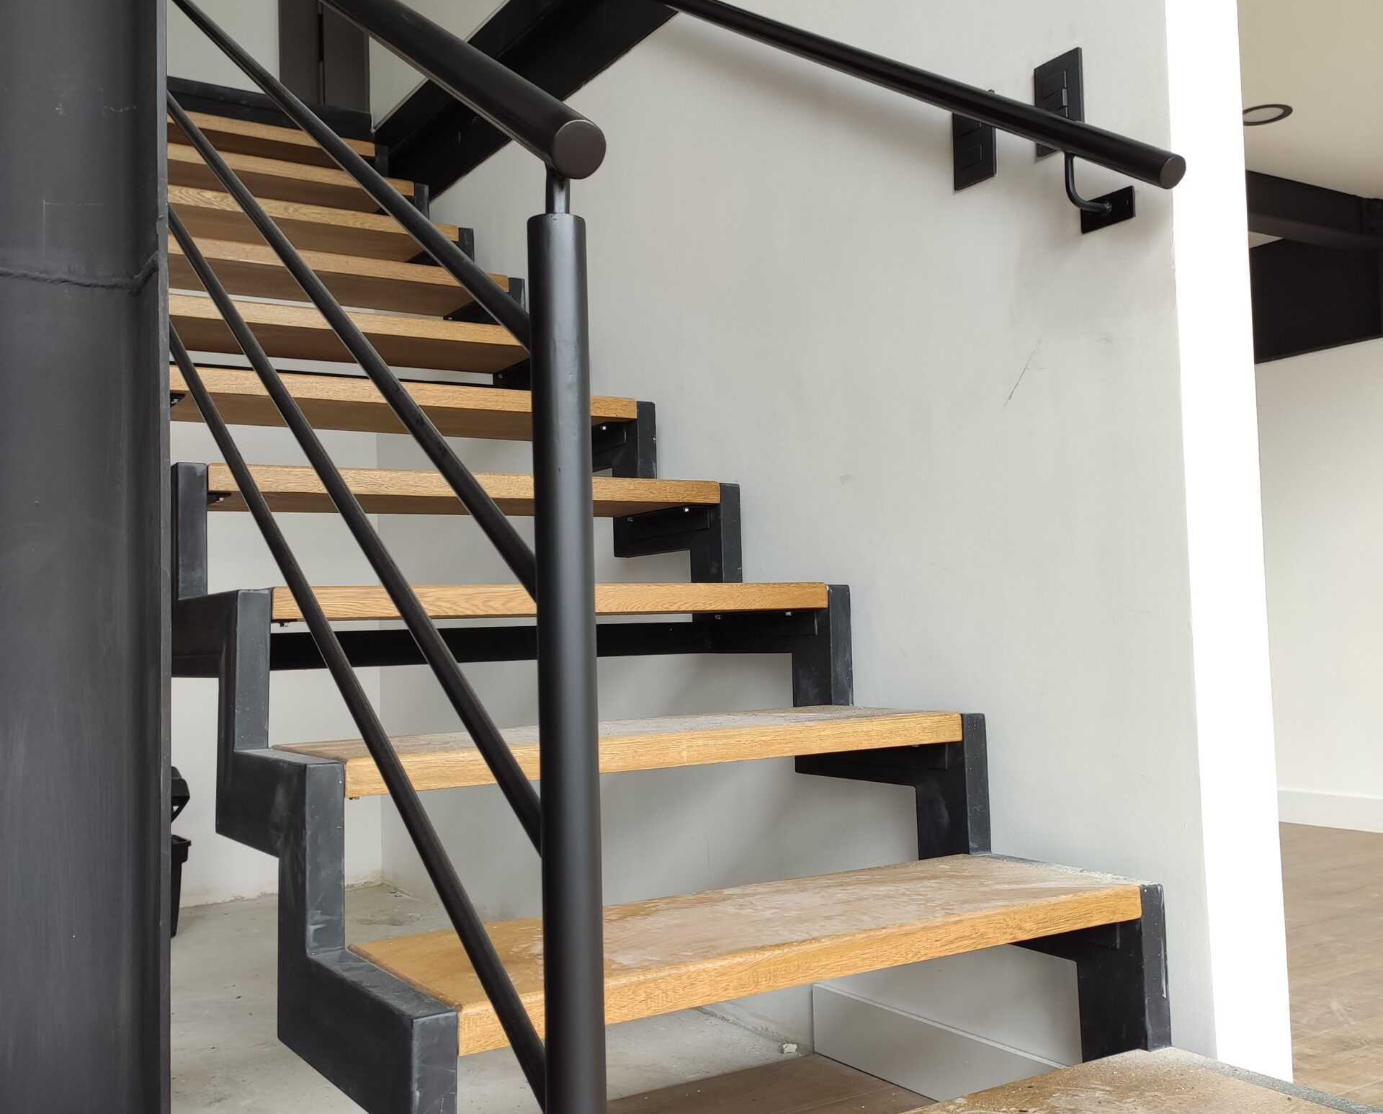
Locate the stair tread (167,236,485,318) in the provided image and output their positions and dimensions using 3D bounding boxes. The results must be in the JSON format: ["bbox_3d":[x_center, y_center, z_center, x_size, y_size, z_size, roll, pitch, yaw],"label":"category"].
[{"bbox_3d":[-0.846,-0.610,3.018,0.841,0.038,0.284,0,-4,-32],"label":"stair tread"}]

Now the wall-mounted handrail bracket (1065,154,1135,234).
[{"bbox_3d":[0.491,-0.455,1.721,0.079,0.081,0.083,0,-4,-32],"label":"wall-mounted handrail bracket"}]

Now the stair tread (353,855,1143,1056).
[{"bbox_3d":[0.087,0.409,1.507,0.841,0.038,0.284,0,-4,-32],"label":"stair tread"}]

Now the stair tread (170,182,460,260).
[{"bbox_3d":[-1.002,-0.779,3.270,0.841,0.038,0.284,0,-4,-32],"label":"stair tread"}]

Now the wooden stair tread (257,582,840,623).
[{"bbox_3d":[-0.224,0.069,2.010,0.841,0.038,0.284,0,-4,-32],"label":"wooden stair tread"}]

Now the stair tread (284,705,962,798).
[{"bbox_3d":[-0.069,0.239,1.758,0.841,0.038,0.284,0,-4,-32],"label":"stair tread"}]

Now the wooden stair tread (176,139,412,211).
[{"bbox_3d":[-1.157,-0.949,3.522,0.841,0.038,0.284,0,-4,-32],"label":"wooden stair tread"}]

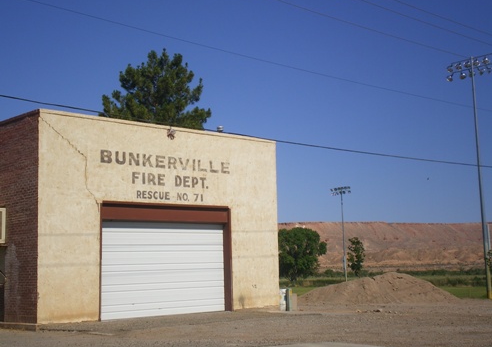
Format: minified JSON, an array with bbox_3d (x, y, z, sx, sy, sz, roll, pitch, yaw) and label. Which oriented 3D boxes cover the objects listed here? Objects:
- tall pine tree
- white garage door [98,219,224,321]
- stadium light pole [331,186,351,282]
[{"bbox_3d":[-5.197,0.000,47.000,7.200,14.800,7.200,-2,-7,0],"label":"tall pine tree"},{"bbox_3d":[-2.516,2.963,25.021,4.950,2.950,0.100,5,-10,-44],"label":"white garage door"},{"bbox_3d":[17.115,11.258,140.000,1.000,18.200,4.600,4,-9,-38],"label":"stadium light pole"}]

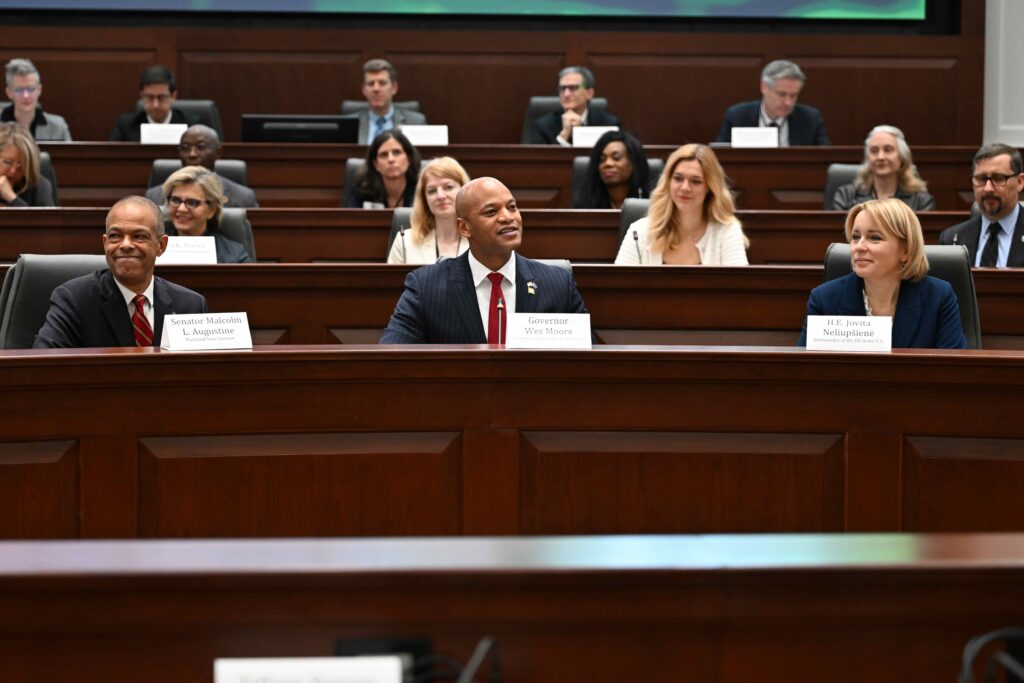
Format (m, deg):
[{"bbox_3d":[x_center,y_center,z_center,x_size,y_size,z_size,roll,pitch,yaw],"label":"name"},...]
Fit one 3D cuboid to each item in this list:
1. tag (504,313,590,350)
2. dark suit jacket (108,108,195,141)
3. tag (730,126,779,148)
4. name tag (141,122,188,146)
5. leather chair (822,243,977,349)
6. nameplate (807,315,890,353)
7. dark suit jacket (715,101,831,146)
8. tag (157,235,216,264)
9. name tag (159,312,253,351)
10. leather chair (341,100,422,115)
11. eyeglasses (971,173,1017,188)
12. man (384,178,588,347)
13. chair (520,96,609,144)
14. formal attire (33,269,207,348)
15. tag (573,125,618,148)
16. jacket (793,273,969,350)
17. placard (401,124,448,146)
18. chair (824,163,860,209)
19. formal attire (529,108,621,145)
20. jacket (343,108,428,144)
[{"bbox_3d":[0.099,-0.028,5.320,0.225,0.090,0.080,0,4,3],"label":"tag"},{"bbox_3d":[-1.763,-0.848,9.823,0.470,0.610,0.340,0,3,-13],"label":"dark suit jacket"},{"bbox_3d":[1.149,-0.962,9.400,0.218,0.088,0.080,0,4,3],"label":"tag"},{"bbox_3d":[-1.632,-0.973,9.353,0.220,0.092,0.066,0,3,-13],"label":"name tag"},{"bbox_3d":[1.105,0.274,5.925,0.640,1.120,0.660,2,4,19],"label":"leather chair"},{"bbox_3d":[0.868,-0.021,5.120,0.219,0.087,0.080,1,4,8],"label":"nameplate"},{"bbox_3d":[1.324,-0.905,10.114,0.580,0.640,0.420,0,4,2],"label":"dark suit jacket"},{"bbox_3d":[-1.114,-0.309,6.732,0.220,0.092,0.066,-1,3,-19],"label":"tag"},{"bbox_3d":[-0.801,-0.026,5.220,0.225,0.090,0.080,-2,5,-24],"label":"name tag"},{"bbox_3d":[-0.690,-0.732,10.451,0.620,1.080,0.650,0,4,-3],"label":"leather chair"},{"bbox_3d":[1.694,-0.565,6.920,0.143,0.046,0.140,3,11,34],"label":"eyeglasses"},{"bbox_3d":[-0.074,0.195,5.649,0.610,1.320,0.780,0,4,-6],"label":"man"},{"bbox_3d":[0.373,-0.713,10.304,0.640,1.120,0.660,-1,4,-18],"label":"chair"},{"bbox_3d":[-1.112,0.123,5.712,0.520,0.650,0.360,-1,3,-23],"label":"formal attire"},{"bbox_3d":[0.398,-0.962,9.400,0.218,0.088,0.080,0,4,-8],"label":"tag"},{"bbox_3d":[1.075,0.084,5.741,0.500,0.560,0.380,1,4,16],"label":"jacket"},{"bbox_3d":[-0.415,-0.958,9.282,0.220,0.092,0.066,0,3,-8],"label":"placard"},{"bbox_3d":[1.619,-0.273,8.970,0.600,1.080,0.620,1,3,12],"label":"chair"},{"bbox_3d":[0.322,-0.881,10.216,0.500,0.640,0.400,1,4,13],"label":"formal attire"},{"bbox_3d":[-0.660,-0.882,10.224,0.490,0.640,0.380,0,4,3],"label":"jacket"}]

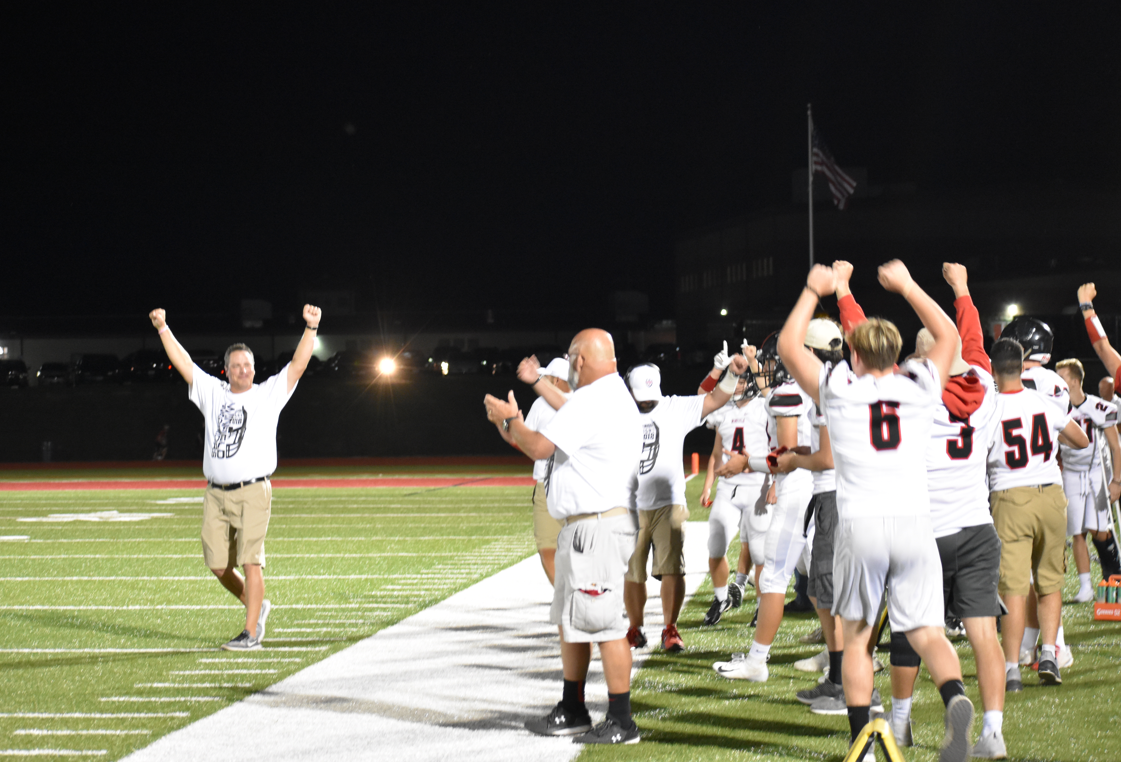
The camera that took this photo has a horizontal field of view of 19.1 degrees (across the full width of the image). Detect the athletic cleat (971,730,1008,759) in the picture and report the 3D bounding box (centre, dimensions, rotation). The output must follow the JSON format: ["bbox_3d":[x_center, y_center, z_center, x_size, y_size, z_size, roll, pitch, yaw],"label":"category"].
[{"bbox_3d":[1.740,1.493,13.720,0.110,0.130,0.280,0,-1,-30],"label":"athletic cleat"}]

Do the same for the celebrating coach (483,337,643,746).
[{"bbox_3d":[0.018,0.680,14.550,0.680,1.800,0.560,-1,-1,27],"label":"celebrating coach"}]

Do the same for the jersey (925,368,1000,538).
[{"bbox_3d":[1.612,0.290,13.850,0.500,0.720,0.320,0,-1,-29],"label":"jersey"}]

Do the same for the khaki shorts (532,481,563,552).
[{"bbox_3d":[0.033,0.908,22.600,0.360,0.520,0.420,-1,-1,27],"label":"khaki shorts"}]

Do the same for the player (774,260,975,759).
[{"bbox_3d":[1.281,0.534,13.600,0.790,2.050,0.660,-1,-1,-7],"label":"player"}]

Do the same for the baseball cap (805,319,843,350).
[{"bbox_3d":[1.277,-0.223,16.350,0.180,0.160,0.270,0,-1,-38],"label":"baseball cap"}]

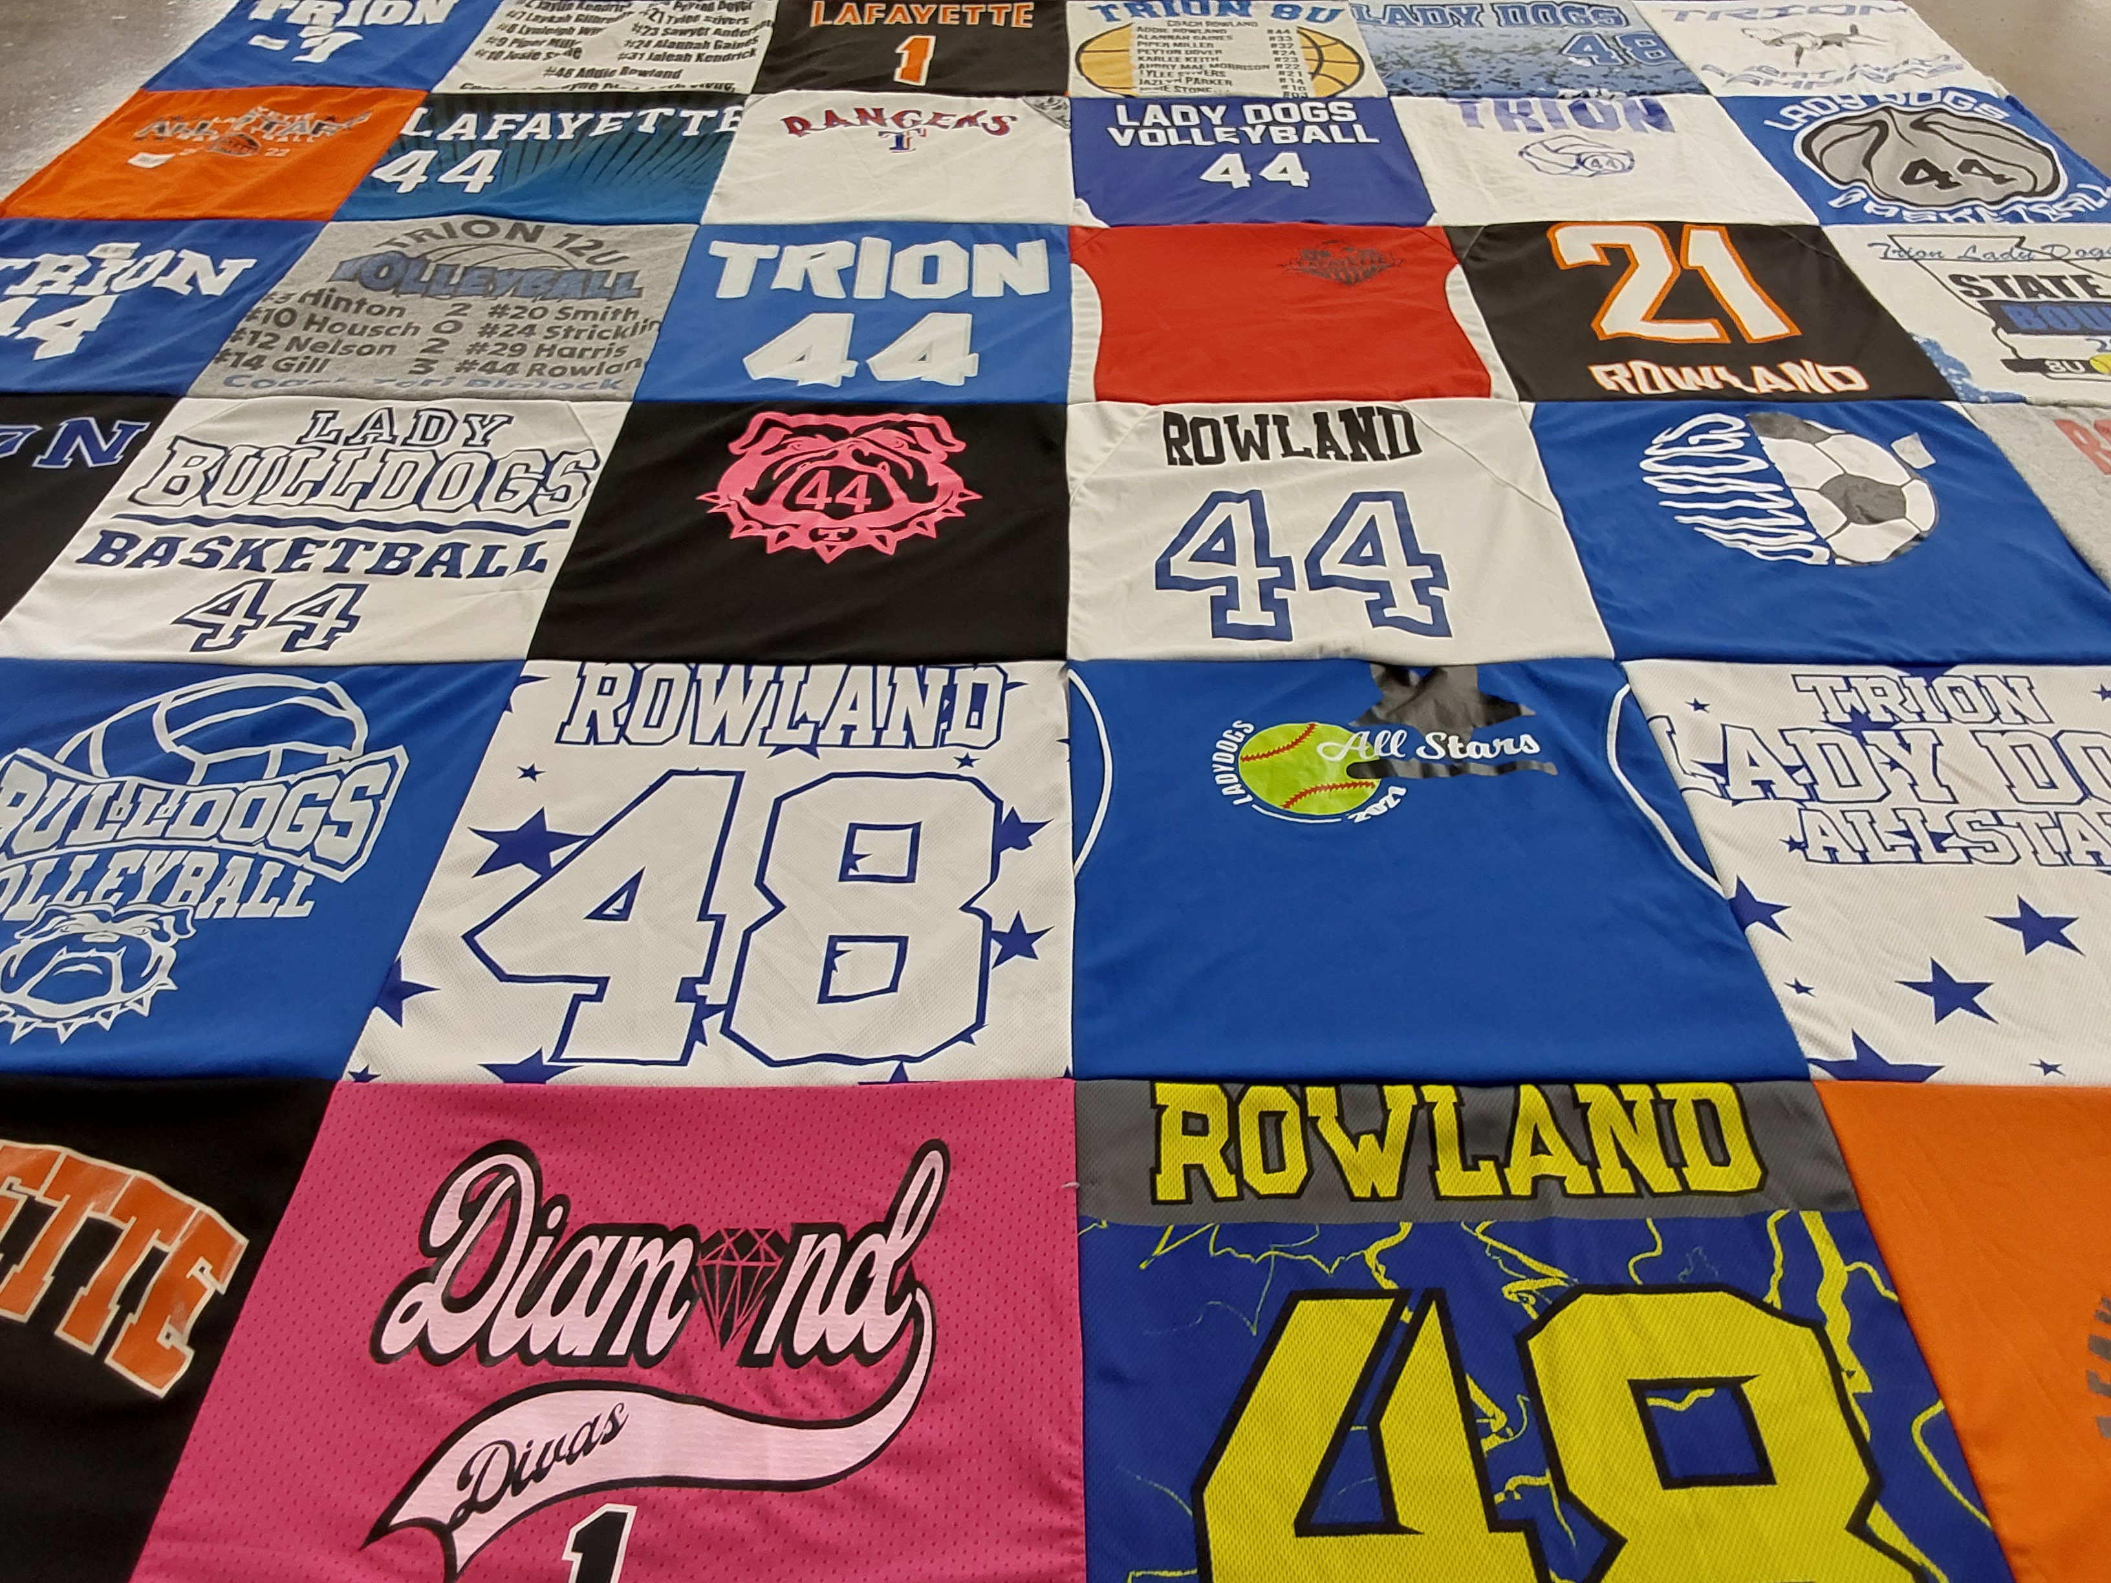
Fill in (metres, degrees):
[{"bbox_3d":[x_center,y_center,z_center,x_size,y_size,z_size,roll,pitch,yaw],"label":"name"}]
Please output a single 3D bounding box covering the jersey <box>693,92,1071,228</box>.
[{"bbox_3d":[-0.162,-0.656,1.760,0.353,0.018,0.358,0,41,0],"label":"jersey"}]

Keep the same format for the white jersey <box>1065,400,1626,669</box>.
[{"bbox_3d":[0.190,-0.197,1.230,0.359,0.018,0.348,0,41,0],"label":"white jersey"}]

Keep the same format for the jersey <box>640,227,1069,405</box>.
[{"bbox_3d":[-0.162,-0.425,1.494,0.349,0.018,0.348,0,41,0],"label":"jersey"}]

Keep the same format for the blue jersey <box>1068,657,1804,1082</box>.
[{"bbox_3d":[0.189,0.030,0.969,0.360,0.018,0.344,0,41,0],"label":"blue jersey"}]

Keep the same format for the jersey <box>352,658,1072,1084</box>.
[{"bbox_3d":[-0.168,0.030,0.969,0.353,0.018,0.345,0,41,0],"label":"jersey"}]

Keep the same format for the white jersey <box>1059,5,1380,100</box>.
[{"bbox_3d":[0.194,-0.880,2.017,0.358,0.018,0.339,0,41,0],"label":"white jersey"}]

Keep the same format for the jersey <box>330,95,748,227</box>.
[{"bbox_3d":[-0.517,-0.660,1.765,0.357,0.018,0.358,0,41,0],"label":"jersey"}]

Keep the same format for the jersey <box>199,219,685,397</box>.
[{"bbox_3d":[-0.516,-0.428,1.498,0.359,0.018,0.349,0,41,0],"label":"jersey"}]

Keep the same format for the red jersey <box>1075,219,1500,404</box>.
[{"bbox_3d":[0.192,-0.424,1.492,0.359,0.018,0.347,0,41,0],"label":"red jersey"}]

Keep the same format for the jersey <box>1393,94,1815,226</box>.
[{"bbox_3d":[0.550,-0.653,1.755,0.357,0.018,0.350,0,41,0],"label":"jersey"}]

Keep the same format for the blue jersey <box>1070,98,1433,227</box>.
[{"bbox_3d":[0.193,-0.653,1.756,0.358,0.018,0.351,0,41,0],"label":"blue jersey"}]

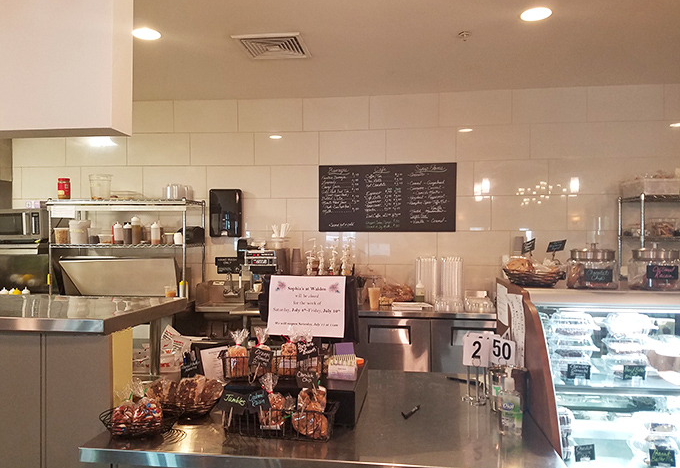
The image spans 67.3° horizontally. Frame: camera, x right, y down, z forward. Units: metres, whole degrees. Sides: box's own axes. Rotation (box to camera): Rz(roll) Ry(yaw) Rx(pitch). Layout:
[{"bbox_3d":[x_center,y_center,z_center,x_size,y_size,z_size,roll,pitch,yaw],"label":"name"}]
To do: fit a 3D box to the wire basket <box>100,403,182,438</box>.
[{"bbox_3d":[-0.597,0.560,1.530,0.245,0.060,0.215,0,0,7],"label":"wire basket"}]

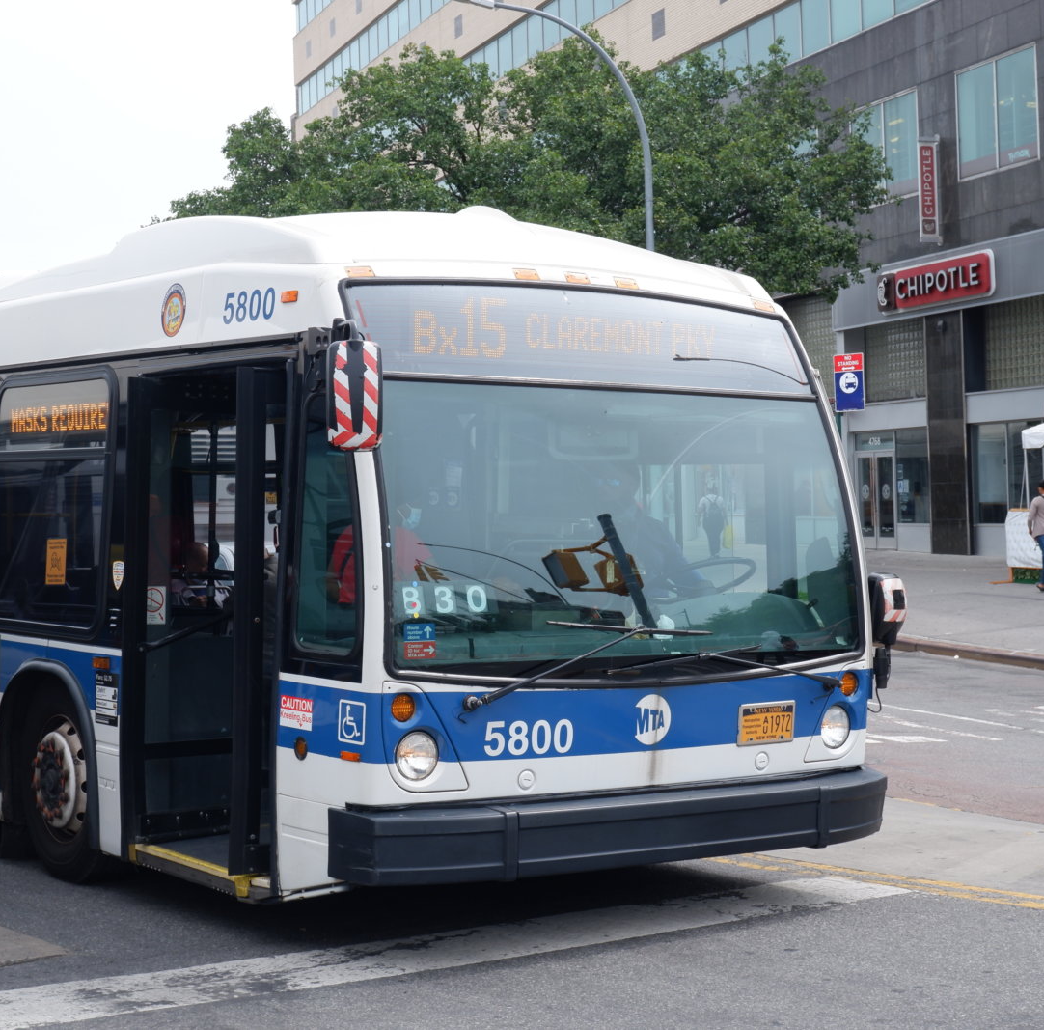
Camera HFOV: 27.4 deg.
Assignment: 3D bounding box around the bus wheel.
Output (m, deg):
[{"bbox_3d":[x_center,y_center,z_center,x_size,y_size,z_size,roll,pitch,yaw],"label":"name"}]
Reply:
[{"bbox_3d":[-1.999,1.210,9.921,0.300,0.980,0.980,1,0,-36],"label":"bus wheel"}]

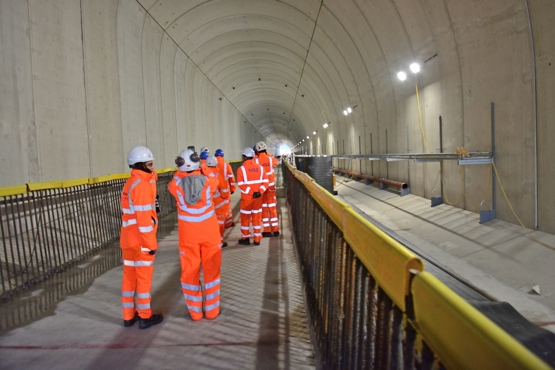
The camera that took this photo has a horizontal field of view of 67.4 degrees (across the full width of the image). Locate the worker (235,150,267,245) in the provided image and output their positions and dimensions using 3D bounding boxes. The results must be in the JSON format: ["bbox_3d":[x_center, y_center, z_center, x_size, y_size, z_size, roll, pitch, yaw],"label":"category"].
[{"bbox_3d":[-0.471,0.176,7.850,0.600,1.830,0.400,-2,5,-8],"label":"worker"}]

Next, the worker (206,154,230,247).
[{"bbox_3d":[-1.125,0.259,7.800,0.520,1.700,0.460,1,5,25],"label":"worker"}]

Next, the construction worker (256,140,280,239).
[{"bbox_3d":[-0.194,0.074,8.500,0.580,1.920,0.440,-1,4,6],"label":"construction worker"}]

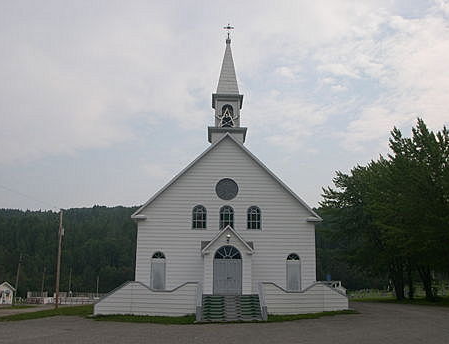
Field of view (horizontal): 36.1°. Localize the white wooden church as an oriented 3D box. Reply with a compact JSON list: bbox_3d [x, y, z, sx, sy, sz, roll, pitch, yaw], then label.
[{"bbox_3d":[-0.308,0.313,50.897,14.920,20.097,21.569,1,-10,-3],"label":"white wooden church"}]

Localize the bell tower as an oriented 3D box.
[{"bbox_3d":[0.216,-5.956,47.462,2.639,8.932,2.639,1,-10,-3],"label":"bell tower"}]

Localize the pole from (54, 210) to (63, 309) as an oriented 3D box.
[{"bbox_3d":[-14.794,7.786,61.755,0.300,8.720,0.300,1,-10,-3],"label":"pole"}]

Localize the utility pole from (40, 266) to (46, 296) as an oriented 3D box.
[{"bbox_3d":[-25.789,15.980,98.406,0.250,4.652,0.250,2,-10,-3],"label":"utility pole"}]

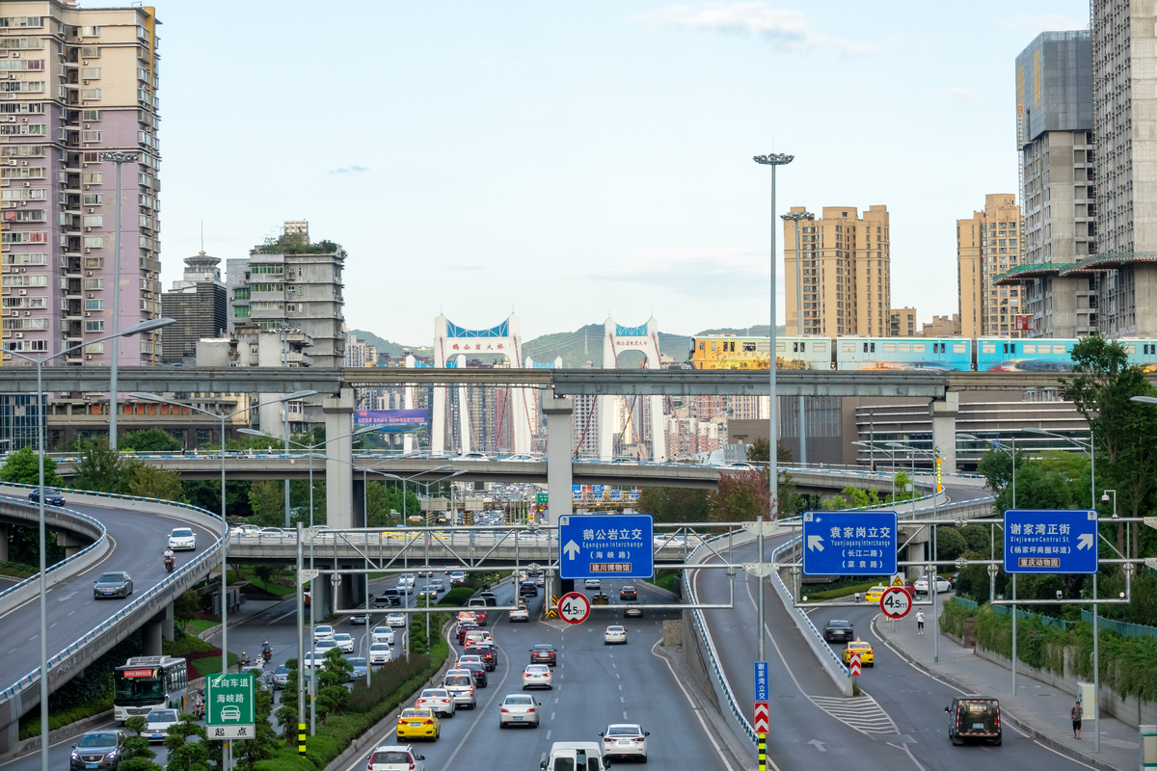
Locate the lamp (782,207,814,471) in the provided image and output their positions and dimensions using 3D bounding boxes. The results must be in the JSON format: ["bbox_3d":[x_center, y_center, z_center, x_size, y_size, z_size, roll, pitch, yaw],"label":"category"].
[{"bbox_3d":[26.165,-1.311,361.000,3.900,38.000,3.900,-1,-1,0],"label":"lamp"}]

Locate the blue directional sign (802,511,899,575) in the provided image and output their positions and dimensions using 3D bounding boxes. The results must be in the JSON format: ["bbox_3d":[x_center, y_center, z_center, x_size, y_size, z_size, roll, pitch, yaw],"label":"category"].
[{"bbox_3d":[10.064,5.863,113.000,3.500,2.400,0.120,-1,-1,0],"label":"blue directional sign"}]

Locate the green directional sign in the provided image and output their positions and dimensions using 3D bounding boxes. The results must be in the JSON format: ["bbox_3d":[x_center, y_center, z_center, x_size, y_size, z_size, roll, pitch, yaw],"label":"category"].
[{"bbox_3d":[-10.816,9.976,95.000,1.500,2.140,0.080,-1,-1,0],"label":"green directional sign"}]

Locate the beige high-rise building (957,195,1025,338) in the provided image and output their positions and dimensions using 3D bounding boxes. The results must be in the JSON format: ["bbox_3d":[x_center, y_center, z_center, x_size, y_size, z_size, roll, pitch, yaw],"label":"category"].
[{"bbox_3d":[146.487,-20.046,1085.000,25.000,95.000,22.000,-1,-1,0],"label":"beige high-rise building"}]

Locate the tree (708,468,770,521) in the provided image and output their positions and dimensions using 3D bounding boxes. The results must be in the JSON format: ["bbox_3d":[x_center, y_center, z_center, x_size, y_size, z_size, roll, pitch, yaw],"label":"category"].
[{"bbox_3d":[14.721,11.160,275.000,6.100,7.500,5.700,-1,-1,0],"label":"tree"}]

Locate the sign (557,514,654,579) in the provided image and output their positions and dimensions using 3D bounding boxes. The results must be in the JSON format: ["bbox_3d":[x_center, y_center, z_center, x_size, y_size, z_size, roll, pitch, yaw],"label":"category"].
[{"bbox_3d":[1.028,5.970,113.000,3.500,2.400,0.120,-1,-1,0],"label":"sign"}]

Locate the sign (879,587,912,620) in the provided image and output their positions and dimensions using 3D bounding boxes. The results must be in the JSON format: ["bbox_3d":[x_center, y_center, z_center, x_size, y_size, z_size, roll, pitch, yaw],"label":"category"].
[{"bbox_3d":[11.961,8.201,114.800,1.200,1.200,0.060,-1,-1,0],"label":"sign"}]

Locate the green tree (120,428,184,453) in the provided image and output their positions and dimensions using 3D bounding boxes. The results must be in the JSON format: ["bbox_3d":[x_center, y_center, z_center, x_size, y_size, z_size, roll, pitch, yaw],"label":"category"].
[{"bbox_3d":[-50.589,7.260,362.000,7.500,5.000,6.500,-1,-1,0],"label":"green tree"}]

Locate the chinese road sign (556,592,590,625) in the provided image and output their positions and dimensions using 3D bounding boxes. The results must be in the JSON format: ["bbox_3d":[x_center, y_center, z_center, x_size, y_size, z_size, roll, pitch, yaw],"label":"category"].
[{"bbox_3d":[-0.145,8.371,114.500,1.200,1.200,0.060,-1,-1,0],"label":"chinese road sign"}]

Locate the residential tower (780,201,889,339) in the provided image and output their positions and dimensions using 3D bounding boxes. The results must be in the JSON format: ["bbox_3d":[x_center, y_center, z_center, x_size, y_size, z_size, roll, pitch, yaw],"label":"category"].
[{"bbox_3d":[91.580,-25.411,1080.000,37.500,72.000,27.000,-1,-1,0],"label":"residential tower"}]

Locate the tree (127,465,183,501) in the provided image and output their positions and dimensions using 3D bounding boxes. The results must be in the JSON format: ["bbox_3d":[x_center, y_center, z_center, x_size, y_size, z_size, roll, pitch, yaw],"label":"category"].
[{"bbox_3d":[-38.549,10.706,279.000,5.100,7.000,4.800,-1,-1,0],"label":"tree"}]

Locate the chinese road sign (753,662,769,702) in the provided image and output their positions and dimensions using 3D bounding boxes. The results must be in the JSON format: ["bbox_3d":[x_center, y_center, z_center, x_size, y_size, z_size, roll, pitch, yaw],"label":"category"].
[{"bbox_3d":[6.766,10.945,112.700,0.530,1.480,0.060,-1,-1,0],"label":"chinese road sign"}]

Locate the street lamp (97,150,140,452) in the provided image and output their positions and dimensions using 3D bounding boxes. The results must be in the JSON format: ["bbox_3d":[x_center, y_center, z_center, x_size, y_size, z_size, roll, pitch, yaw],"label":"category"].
[{"bbox_3d":[-41.601,-4.820,275.000,3.600,32.500,3.600,-1,-1,0],"label":"street lamp"}]

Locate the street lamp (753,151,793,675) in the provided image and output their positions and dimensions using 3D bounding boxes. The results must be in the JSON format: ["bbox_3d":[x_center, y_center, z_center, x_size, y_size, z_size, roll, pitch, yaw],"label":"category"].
[{"bbox_3d":[18.207,-0.942,284.000,3.900,41.500,3.900,-1,-1,0],"label":"street lamp"}]

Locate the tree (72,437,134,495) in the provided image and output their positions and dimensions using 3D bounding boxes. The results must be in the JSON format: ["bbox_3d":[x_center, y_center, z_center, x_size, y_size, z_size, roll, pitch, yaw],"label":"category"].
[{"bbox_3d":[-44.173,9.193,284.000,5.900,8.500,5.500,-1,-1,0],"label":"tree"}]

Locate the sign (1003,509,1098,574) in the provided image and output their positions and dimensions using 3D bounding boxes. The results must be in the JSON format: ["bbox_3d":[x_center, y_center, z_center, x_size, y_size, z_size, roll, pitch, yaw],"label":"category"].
[{"bbox_3d":[17.494,5.792,113.000,3.500,2.400,0.120,-1,-1,0],"label":"sign"}]

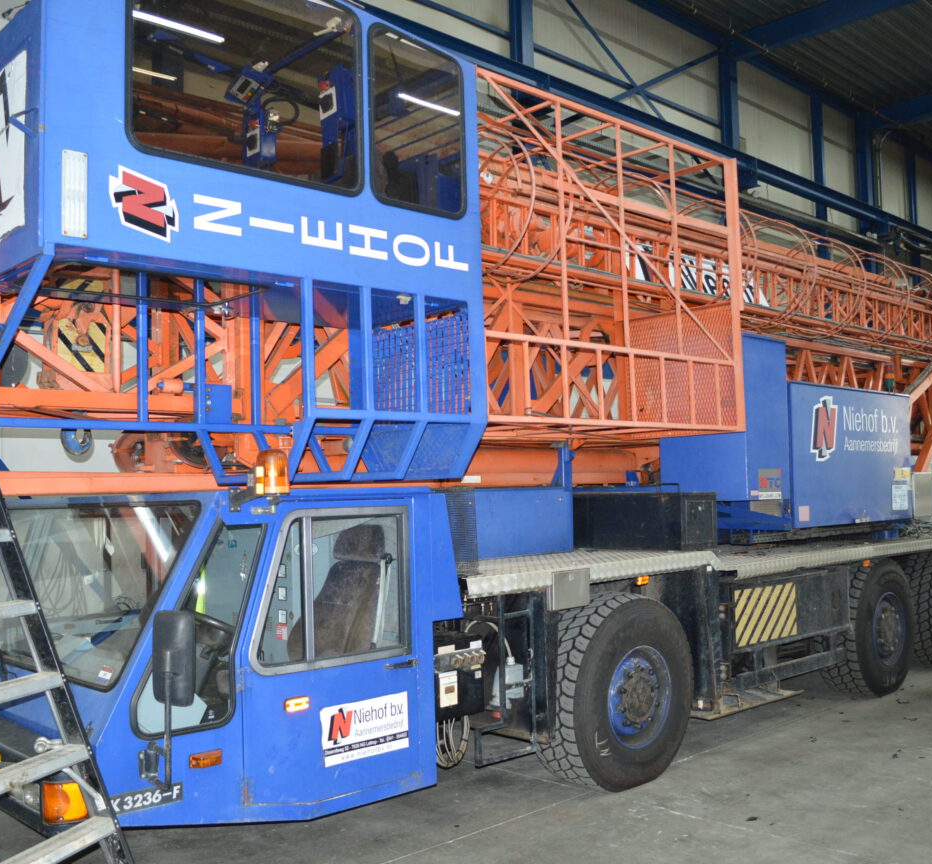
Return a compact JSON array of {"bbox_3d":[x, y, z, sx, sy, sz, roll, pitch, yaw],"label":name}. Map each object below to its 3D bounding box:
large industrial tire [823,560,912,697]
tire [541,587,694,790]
[{"bbox_3d":[3.385,1.641,8.279,1.140,1.120,0.420,2,-5,-43],"label":"large industrial tire"},{"bbox_3d":[0.889,1.566,5.966,1.140,1.120,0.420,2,-5,-43],"label":"tire"}]

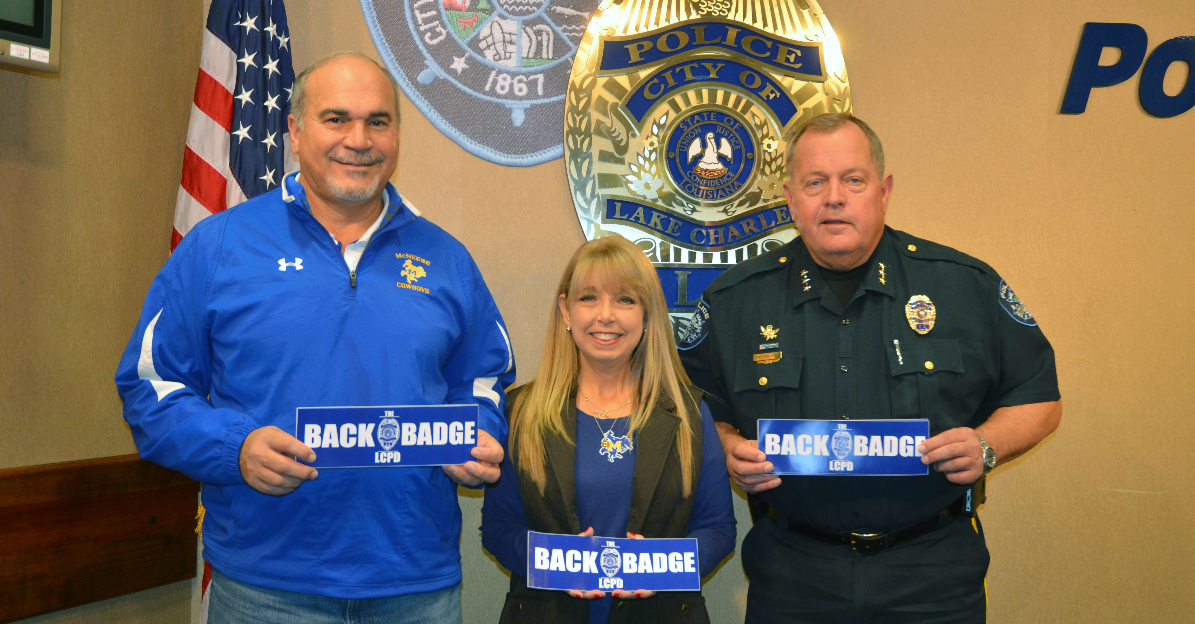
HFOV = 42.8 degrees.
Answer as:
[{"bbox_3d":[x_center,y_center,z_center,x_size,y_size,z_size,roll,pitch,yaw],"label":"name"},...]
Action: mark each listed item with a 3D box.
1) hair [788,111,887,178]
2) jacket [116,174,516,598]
[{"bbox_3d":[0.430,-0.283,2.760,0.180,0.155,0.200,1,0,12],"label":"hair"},{"bbox_3d":[-0.462,0.122,2.500,0.650,0.690,0.420,1,0,-13],"label":"jacket"}]

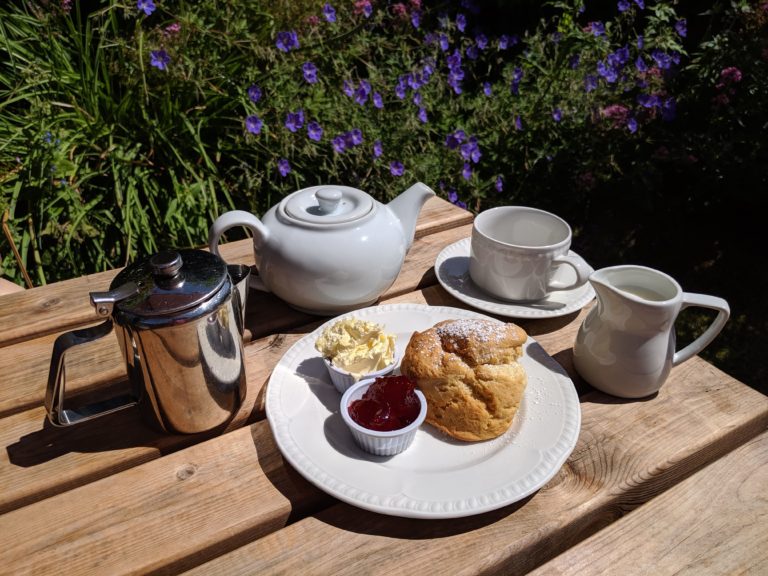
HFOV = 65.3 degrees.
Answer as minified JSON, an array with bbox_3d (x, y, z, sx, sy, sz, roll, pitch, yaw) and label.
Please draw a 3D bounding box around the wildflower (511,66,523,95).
[{"bbox_3d":[0.313,-0.493,1.420,0.028,0.066,0.032,7,32,10],"label":"wildflower"}]

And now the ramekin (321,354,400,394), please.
[{"bbox_3d":[-0.018,0.065,0.486,0.060,0.031,0.060,0,32,0],"label":"ramekin"}]

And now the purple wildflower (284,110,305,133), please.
[{"bbox_3d":[-0.206,-0.384,1.380,0.044,0.048,0.031,-4,32,-7],"label":"purple wildflower"}]

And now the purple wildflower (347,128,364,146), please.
[{"bbox_3d":[-0.063,-0.328,1.300,0.039,0.039,0.032,-1,32,-2],"label":"purple wildflower"}]

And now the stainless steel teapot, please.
[{"bbox_3d":[-0.163,0.037,0.423,0.149,0.128,0.080,-12,34,-19],"label":"stainless steel teapot"}]

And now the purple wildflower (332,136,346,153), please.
[{"bbox_3d":[-0.102,-0.331,1.380,0.034,0.038,0.027,-2,32,-4],"label":"purple wildflower"}]

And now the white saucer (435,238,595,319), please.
[{"bbox_3d":[0.125,-0.008,0.569,0.152,0.022,0.152,0,32,0],"label":"white saucer"}]

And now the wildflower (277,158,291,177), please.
[{"bbox_3d":[-0.228,-0.274,1.360,0.036,0.042,0.028,-5,33,-8],"label":"wildflower"}]

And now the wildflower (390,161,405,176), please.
[{"bbox_3d":[0.027,-0.250,1.250,0.029,0.033,0.028,1,32,1],"label":"wildflower"}]

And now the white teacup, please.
[{"bbox_3d":[0.143,-0.030,0.586,0.113,0.063,0.090,10,33,15],"label":"white teacup"}]

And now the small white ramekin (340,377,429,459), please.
[{"bbox_3d":[0.001,0.092,0.420,0.059,0.029,0.059,1,32,0],"label":"small white ramekin"}]

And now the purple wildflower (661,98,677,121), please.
[{"bbox_3d":[0.673,-0.424,1.420,0.038,0.052,0.033,14,35,21],"label":"purple wildflower"}]

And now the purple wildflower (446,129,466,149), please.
[{"bbox_3d":[0.152,-0.321,1.280,0.047,0.043,0.036,4,32,6],"label":"purple wildflower"}]

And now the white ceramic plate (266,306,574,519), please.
[{"bbox_3d":[0.029,0.086,0.469,0.236,0.023,0.236,0,32,0],"label":"white ceramic plate"}]

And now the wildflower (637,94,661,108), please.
[{"bbox_3d":[0.662,-0.467,1.500,0.058,0.033,0.037,13,34,20],"label":"wildflower"}]

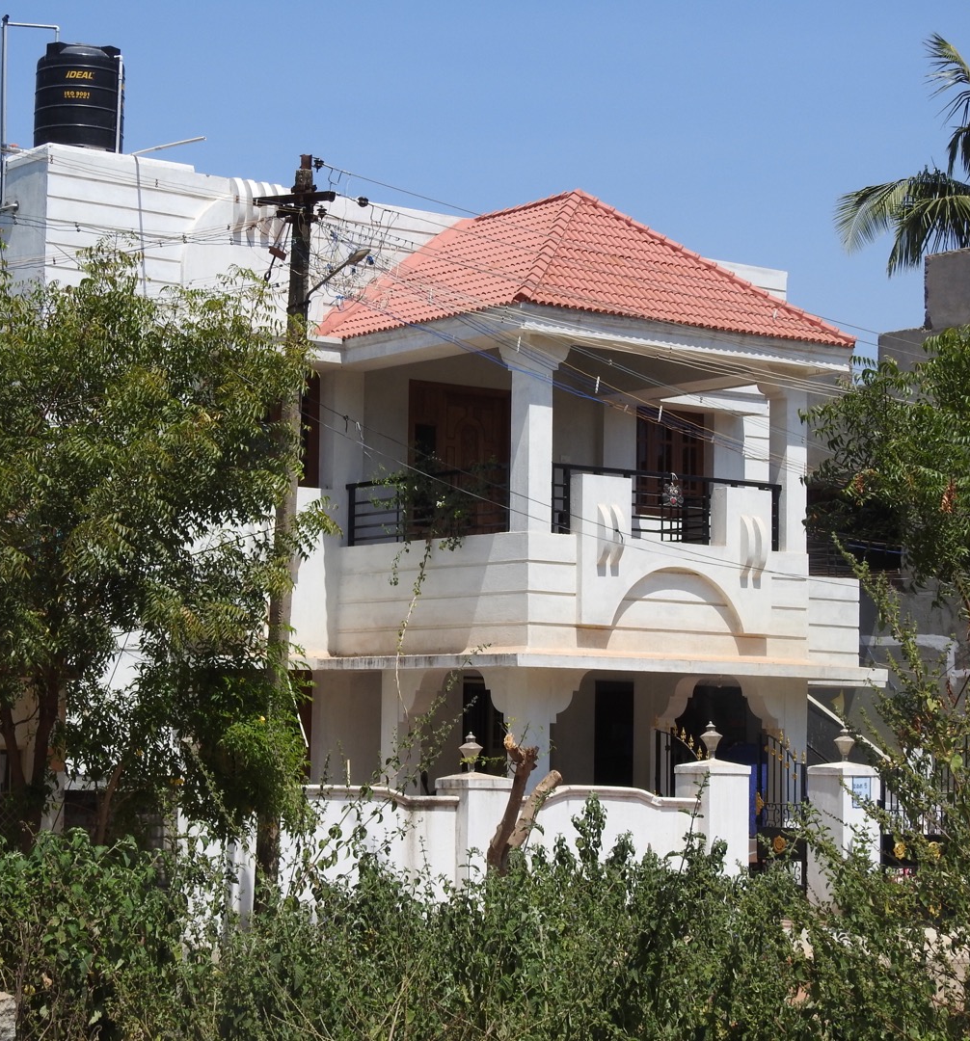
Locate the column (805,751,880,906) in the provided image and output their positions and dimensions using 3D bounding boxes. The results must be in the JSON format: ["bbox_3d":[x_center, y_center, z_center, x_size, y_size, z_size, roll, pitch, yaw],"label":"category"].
[{"bbox_3d":[3.554,3.184,27.757,0.490,1.580,0.490,5,-7,-36],"label":"column"}]

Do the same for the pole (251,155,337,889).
[{"bbox_3d":[-1.665,0.183,23.334,0.720,6.550,0.300,0,-6,27],"label":"pole"}]

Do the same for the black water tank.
[{"bbox_3d":[-4.407,-4.601,30.500,0.980,1.200,0.980,1,-6,0],"label":"black water tank"}]

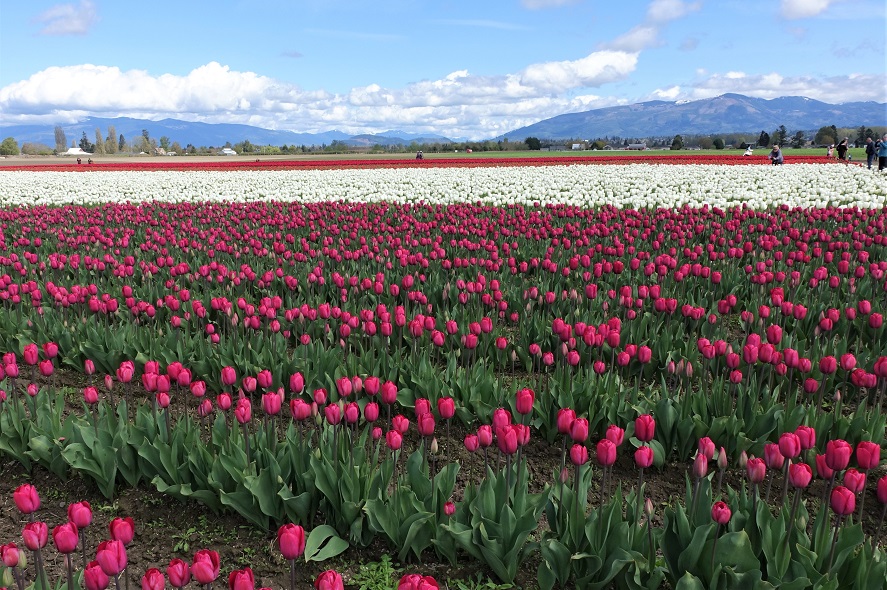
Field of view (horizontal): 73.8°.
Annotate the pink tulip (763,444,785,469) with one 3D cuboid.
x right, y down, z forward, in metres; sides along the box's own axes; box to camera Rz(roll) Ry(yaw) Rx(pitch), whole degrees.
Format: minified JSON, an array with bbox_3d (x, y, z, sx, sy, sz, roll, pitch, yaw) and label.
[{"bbox_3d":[0.841,0.410,1.501,0.049,0.067,0.049,0,14,0],"label":"pink tulip"}]

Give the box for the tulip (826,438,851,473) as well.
[{"bbox_3d":[0.986,0.400,1.471,0.058,0.080,0.058,0,14,0],"label":"tulip"}]

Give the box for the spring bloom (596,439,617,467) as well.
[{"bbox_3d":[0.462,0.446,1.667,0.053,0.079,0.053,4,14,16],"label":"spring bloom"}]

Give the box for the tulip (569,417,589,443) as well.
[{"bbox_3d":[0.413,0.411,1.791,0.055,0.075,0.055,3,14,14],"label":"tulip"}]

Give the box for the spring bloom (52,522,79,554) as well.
[{"bbox_3d":[-0.880,0.567,1.377,0.050,0.076,0.050,-10,17,-35],"label":"spring bloom"}]

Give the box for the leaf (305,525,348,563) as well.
[{"bbox_3d":[-0.359,0.762,1.812,0.133,0.085,0.085,0,14,0],"label":"leaf"}]

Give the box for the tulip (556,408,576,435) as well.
[{"bbox_3d":[0.374,0.382,1.785,0.055,0.079,0.055,2,14,12],"label":"tulip"}]

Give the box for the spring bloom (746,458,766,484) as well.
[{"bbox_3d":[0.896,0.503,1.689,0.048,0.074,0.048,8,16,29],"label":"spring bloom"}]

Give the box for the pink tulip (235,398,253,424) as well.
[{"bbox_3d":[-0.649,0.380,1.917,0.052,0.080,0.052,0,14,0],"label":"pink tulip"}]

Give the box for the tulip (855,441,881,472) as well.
[{"bbox_3d":[1.185,0.448,1.645,0.052,0.081,0.052,10,17,37],"label":"tulip"}]

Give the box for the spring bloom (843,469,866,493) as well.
[{"bbox_3d":[0.996,0.452,1.432,0.047,0.057,0.047,0,14,0],"label":"spring bloom"}]

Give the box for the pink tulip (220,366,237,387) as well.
[{"bbox_3d":[-0.730,0.277,2.006,0.048,0.065,0.048,0,14,0],"label":"pink tulip"}]

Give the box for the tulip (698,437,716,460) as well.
[{"bbox_3d":[0.692,0.402,1.546,0.040,0.061,0.040,0,14,0],"label":"tulip"}]

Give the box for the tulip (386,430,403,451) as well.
[{"bbox_3d":[-0.145,0.431,1.751,0.044,0.059,0.044,0,14,0],"label":"tulip"}]

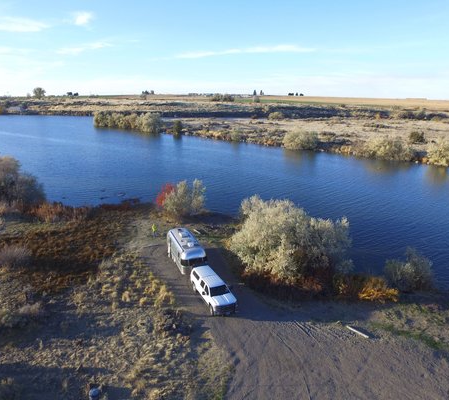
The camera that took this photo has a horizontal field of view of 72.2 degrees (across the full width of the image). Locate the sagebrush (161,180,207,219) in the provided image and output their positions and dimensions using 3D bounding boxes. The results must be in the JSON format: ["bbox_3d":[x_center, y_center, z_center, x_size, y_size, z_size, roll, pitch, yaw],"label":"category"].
[{"bbox_3d":[-6.565,-0.431,49.460,7.357,5.823,6.253,-2,18,-8],"label":"sagebrush"}]

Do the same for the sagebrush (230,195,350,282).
[{"bbox_3d":[6.852,3.686,33.016,13.086,8.225,9.160,4,19,12],"label":"sagebrush"}]

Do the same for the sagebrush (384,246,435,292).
[{"bbox_3d":[18.675,6.780,31.147,4.361,4.108,3.707,12,22,32],"label":"sagebrush"}]

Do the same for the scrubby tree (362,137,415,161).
[{"bbox_3d":[54.572,-17.646,103.502,16.205,6.926,11.343,9,20,26],"label":"scrubby tree"}]

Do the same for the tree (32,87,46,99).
[{"bbox_3d":[-212.118,-123.258,353.148,12.500,12.800,12.000,-10,21,-28],"label":"tree"}]

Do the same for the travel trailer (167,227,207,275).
[{"bbox_3d":[-4.104,5.651,33.901,2.550,2.940,7.267,-7,19,-21],"label":"travel trailer"}]

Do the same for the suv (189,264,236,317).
[{"bbox_3d":[-1.025,8.138,27.943,2.060,1.920,5.839,-9,20,-25],"label":"suv"}]

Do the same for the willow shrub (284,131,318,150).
[{"bbox_3d":[30.254,-23.992,122.782,13.986,6.994,11.888,4,19,13],"label":"willow shrub"}]

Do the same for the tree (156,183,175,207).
[{"bbox_3d":[-9.726,-0.627,52.021,3.491,4.601,3.142,-3,18,-11],"label":"tree"}]

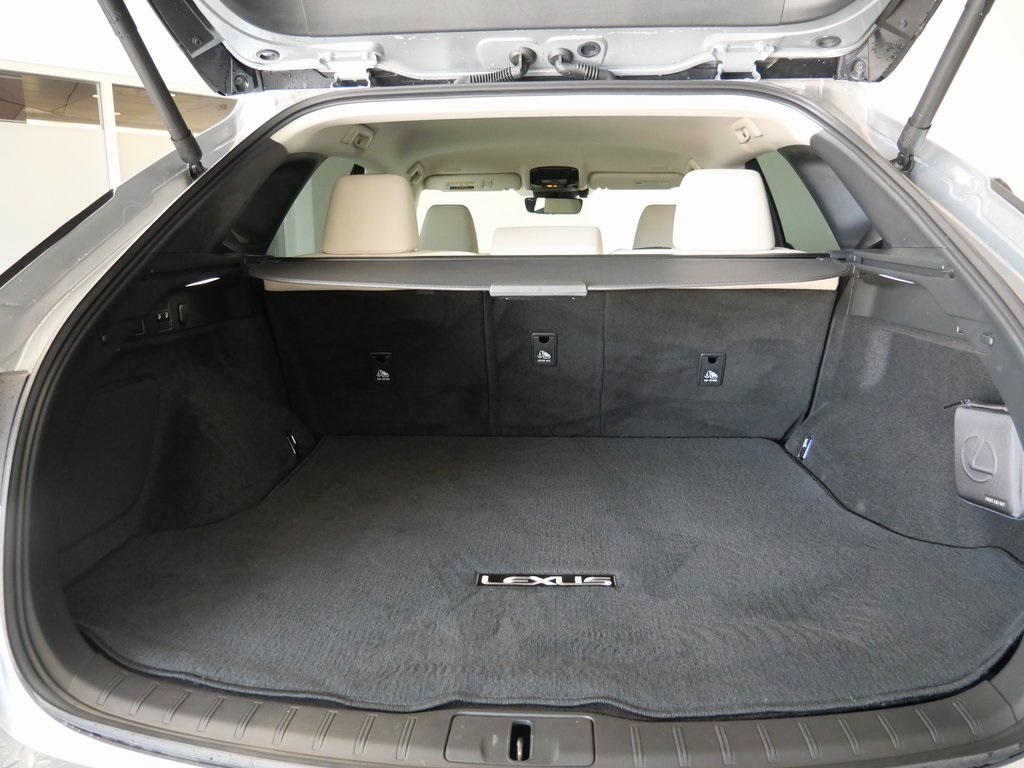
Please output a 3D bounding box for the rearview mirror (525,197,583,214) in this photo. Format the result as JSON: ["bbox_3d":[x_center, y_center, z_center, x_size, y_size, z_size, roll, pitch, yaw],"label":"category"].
[{"bbox_3d":[0.183,-0.777,3.100,0.250,0.070,0.040,3,17,19],"label":"rearview mirror"}]

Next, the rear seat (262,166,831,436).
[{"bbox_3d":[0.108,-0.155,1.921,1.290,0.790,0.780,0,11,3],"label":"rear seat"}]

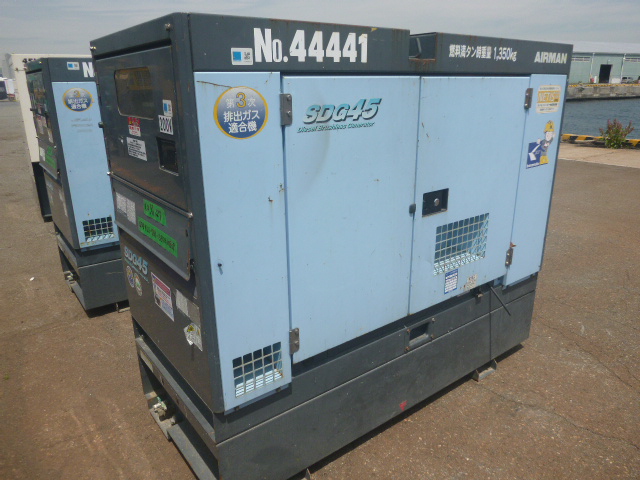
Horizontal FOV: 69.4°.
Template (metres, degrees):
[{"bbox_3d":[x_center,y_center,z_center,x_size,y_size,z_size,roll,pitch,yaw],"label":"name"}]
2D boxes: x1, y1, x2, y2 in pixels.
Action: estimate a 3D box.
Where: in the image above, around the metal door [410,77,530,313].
[{"bbox_3d":[0.636,-0.208,2.003,0.705,0.937,0.060,-14,22,-35],"label":"metal door"}]

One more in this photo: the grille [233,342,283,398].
[{"bbox_3d":[-0.204,0.420,1.516,0.177,0.139,0.030,-14,22,-35],"label":"grille"}]

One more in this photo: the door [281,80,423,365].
[{"bbox_3d":[0.116,-0.079,1.631,0.573,0.937,0.060,-14,22,-35],"label":"door"}]

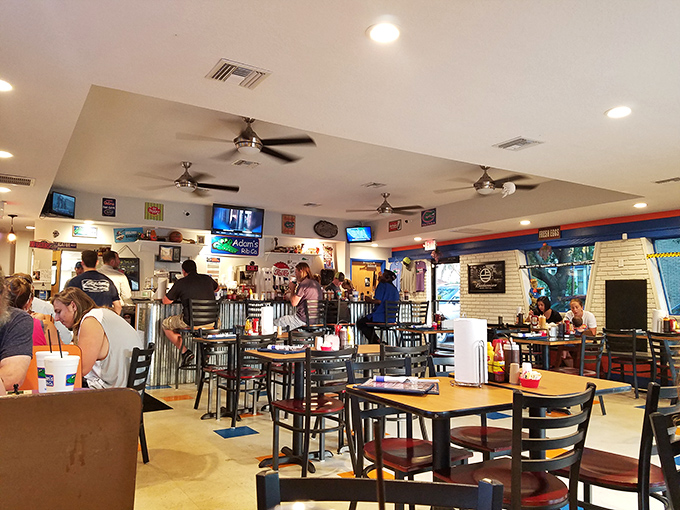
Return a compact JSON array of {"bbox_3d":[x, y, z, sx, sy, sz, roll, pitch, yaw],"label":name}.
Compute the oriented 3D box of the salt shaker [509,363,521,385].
[{"bbox_3d":[0.802,0.543,2.352,0.050,0.095,0.050,-2,-5,18],"label":"salt shaker"}]

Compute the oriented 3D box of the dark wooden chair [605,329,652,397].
[{"bbox_3d":[3.620,1.325,6.374,0.460,0.840,0.430,3,-6,-33],"label":"dark wooden chair"}]

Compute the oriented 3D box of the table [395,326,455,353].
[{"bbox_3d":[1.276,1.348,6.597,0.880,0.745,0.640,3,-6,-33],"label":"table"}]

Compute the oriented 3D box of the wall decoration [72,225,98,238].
[{"bbox_3d":[-4.321,-0.386,8.676,0.375,0.185,0.030,3,-6,-33],"label":"wall decoration"}]

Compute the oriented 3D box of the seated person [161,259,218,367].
[{"bbox_3d":[-1.957,0.745,6.661,0.600,1.340,0.660,4,-6,-38],"label":"seated person"}]

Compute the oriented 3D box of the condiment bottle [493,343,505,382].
[{"bbox_3d":[0.744,0.494,2.391,0.056,0.190,0.052,-2,-5,17],"label":"condiment bottle"}]

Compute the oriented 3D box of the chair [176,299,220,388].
[{"bbox_3d":[-1.847,1.161,6.595,0.470,1.130,0.440,-5,-7,42],"label":"chair"}]

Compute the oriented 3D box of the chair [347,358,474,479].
[{"bbox_3d":[0.293,0.918,2.360,0.430,0.850,0.530,3,-6,-33],"label":"chair"}]

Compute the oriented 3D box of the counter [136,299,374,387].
[{"bbox_3d":[-0.857,1.357,8.479,4.750,1.140,0.750,3,-6,-33],"label":"counter"}]

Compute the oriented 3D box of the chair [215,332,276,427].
[{"bbox_3d":[-0.917,1.188,4.995,0.430,0.850,0.470,3,-6,-33],"label":"chair"}]

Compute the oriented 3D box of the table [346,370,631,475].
[{"bbox_3d":[0.693,1.005,2.421,1.230,0.755,0.710,3,-6,-29],"label":"table"}]

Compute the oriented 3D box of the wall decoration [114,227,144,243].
[{"bbox_3d":[-3.654,-0.337,8.824,0.475,0.240,0.020,-5,-2,-33],"label":"wall decoration"}]

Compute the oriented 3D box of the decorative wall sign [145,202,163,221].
[{"bbox_3d":[-3.256,-0.761,8.965,0.321,0.297,0.020,3,-6,-33],"label":"decorative wall sign"}]

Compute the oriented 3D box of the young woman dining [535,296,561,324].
[{"bbox_3d":[2.982,1.200,7.523,0.750,1.180,0.500,2,-6,-27],"label":"young woman dining"}]

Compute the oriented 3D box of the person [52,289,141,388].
[{"bbox_3d":[-1.660,0.858,3.530,0.630,1.240,0.470,0,-5,-3],"label":"person"}]

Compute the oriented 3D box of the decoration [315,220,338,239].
[{"bbox_3d":[-0.287,-0.550,11.117,0.626,0.381,0.030,3,-6,-33],"label":"decoration"}]

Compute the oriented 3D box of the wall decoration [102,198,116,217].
[{"bbox_3d":[-3.857,-0.786,8.543,0.208,0.306,0.020,3,-6,-33],"label":"wall decoration"}]

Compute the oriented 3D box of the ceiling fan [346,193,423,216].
[{"bbox_3d":[0.751,-0.799,8.267,1.310,0.380,1.310,-1,-5,5],"label":"ceiling fan"}]

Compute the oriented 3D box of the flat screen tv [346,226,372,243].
[{"bbox_3d":[0.399,-0.411,10.450,0.550,0.330,0.070,-1,7,12],"label":"flat screen tv"}]

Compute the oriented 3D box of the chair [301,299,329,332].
[{"bbox_3d":[-0.463,1.248,7.589,0.440,1.120,0.470,4,-7,-42],"label":"chair"}]

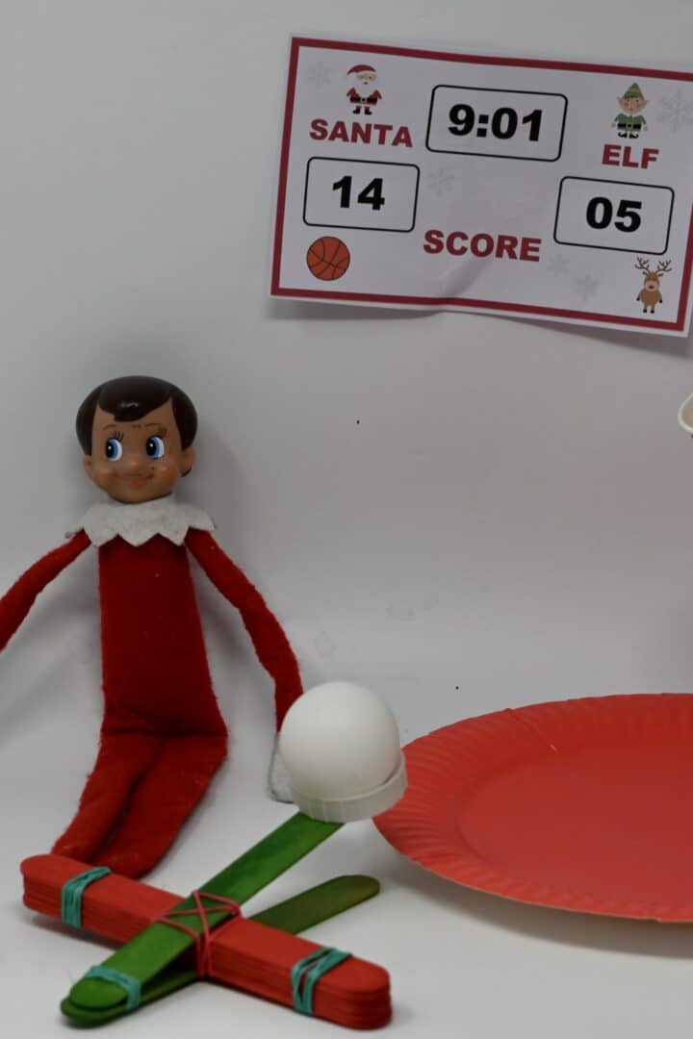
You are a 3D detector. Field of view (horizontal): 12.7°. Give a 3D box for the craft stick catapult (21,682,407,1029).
[{"bbox_3d":[-0.037,0.102,1.009,0.147,0.075,0.158,11,18,36],"label":"craft stick catapult"}]

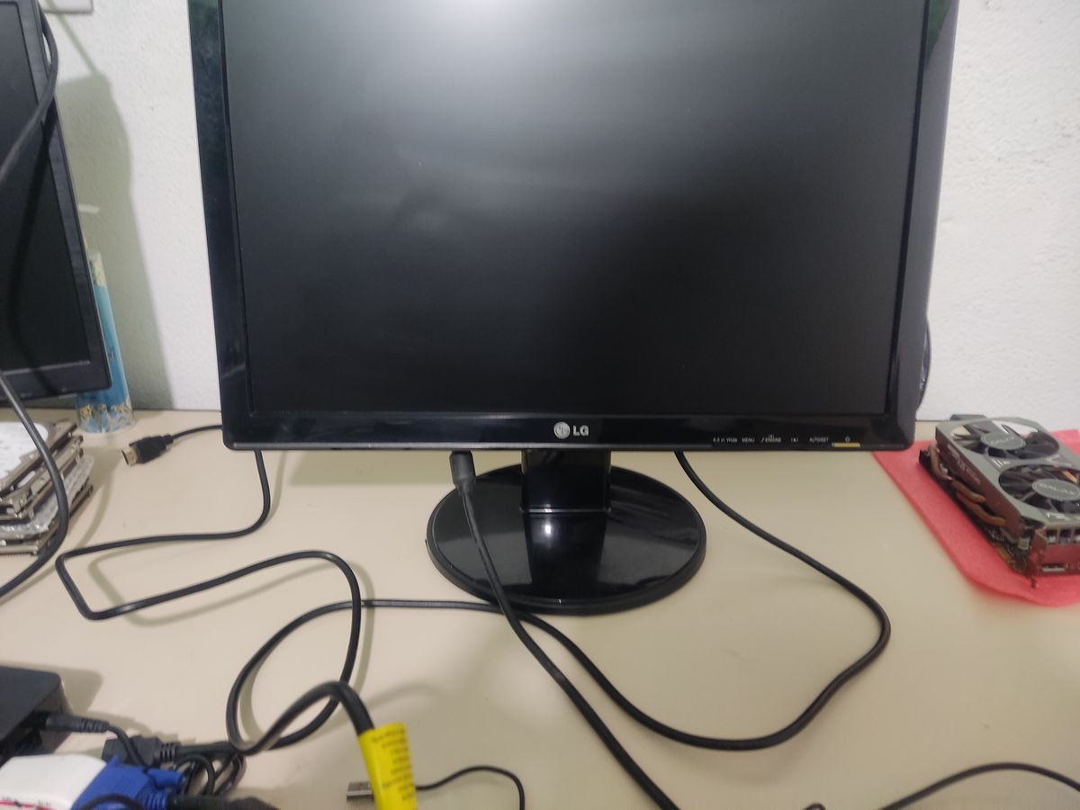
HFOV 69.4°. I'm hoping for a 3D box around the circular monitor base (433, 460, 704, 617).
[{"bbox_3d":[0.019,0.085,0.557,0.197,0.013,0.197,0,22,0],"label":"circular monitor base"}]

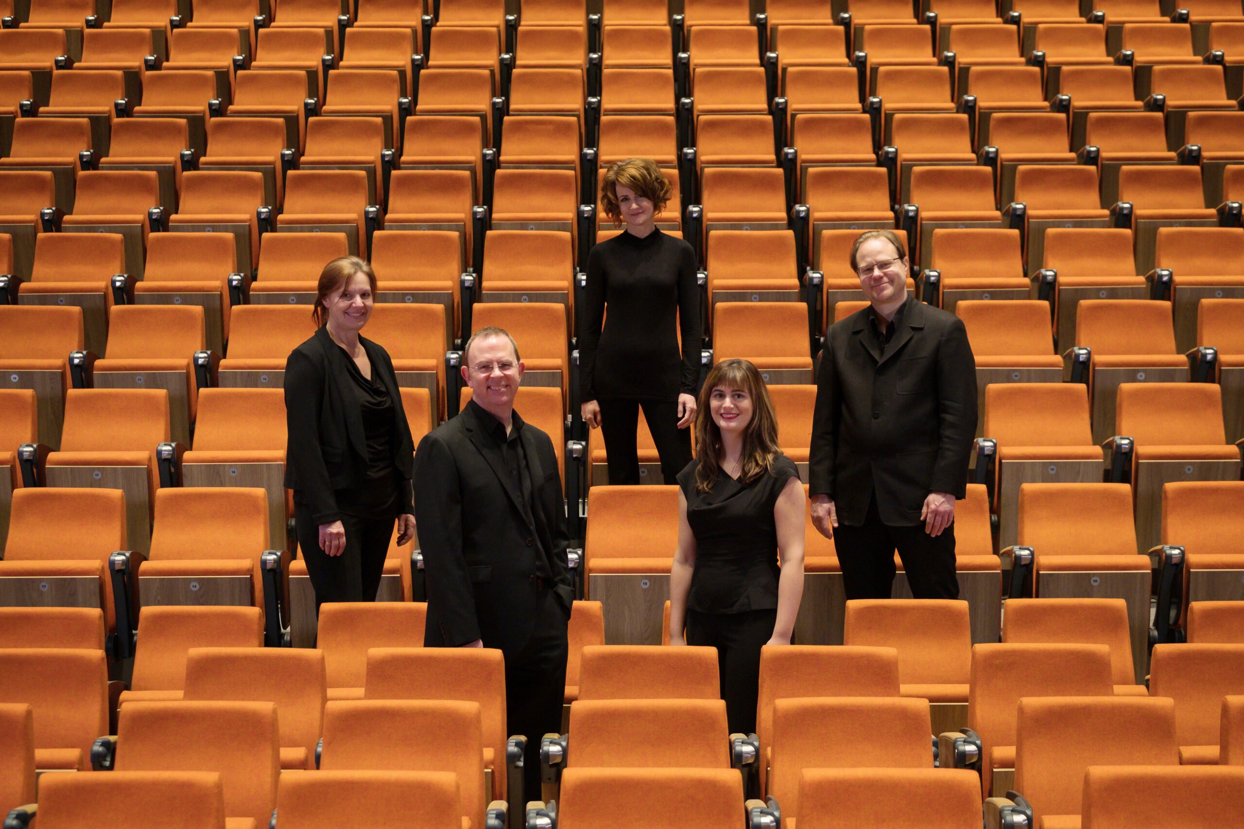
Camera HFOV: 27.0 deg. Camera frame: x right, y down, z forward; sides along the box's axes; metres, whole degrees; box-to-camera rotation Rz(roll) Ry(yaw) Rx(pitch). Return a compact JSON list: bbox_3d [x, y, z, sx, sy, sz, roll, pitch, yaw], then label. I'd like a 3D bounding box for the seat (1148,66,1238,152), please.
[{"bbox_3d":[3.404,-1.670,15.426,0.475,0.830,0.510,0,3,0],"label":"seat"}]

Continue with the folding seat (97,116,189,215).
[{"bbox_3d":[-2.563,-1.211,13.983,0.550,0.820,0.530,0,4,0],"label":"folding seat"}]

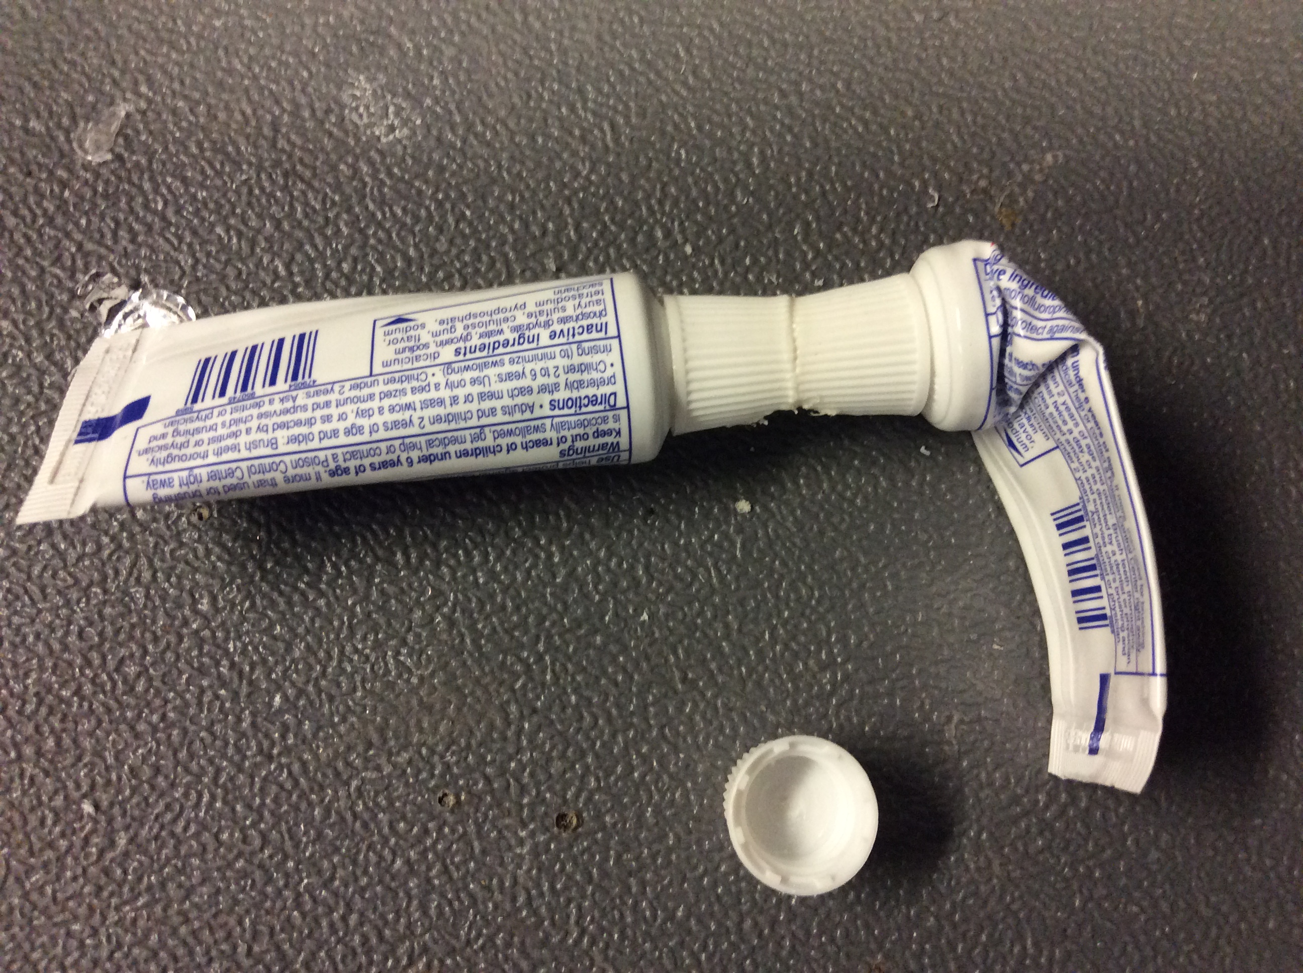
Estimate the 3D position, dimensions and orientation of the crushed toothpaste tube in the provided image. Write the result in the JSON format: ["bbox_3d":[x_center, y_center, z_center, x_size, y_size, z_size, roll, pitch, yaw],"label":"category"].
[{"bbox_3d":[-0.007,0.002,0.138,0.122,0.034,0.064,2,83,-4],"label":"crushed toothpaste tube"}]

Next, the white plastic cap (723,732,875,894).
[{"bbox_3d":[0.017,0.038,0.144,0.018,0.015,0.018,2,83,-4],"label":"white plastic cap"}]

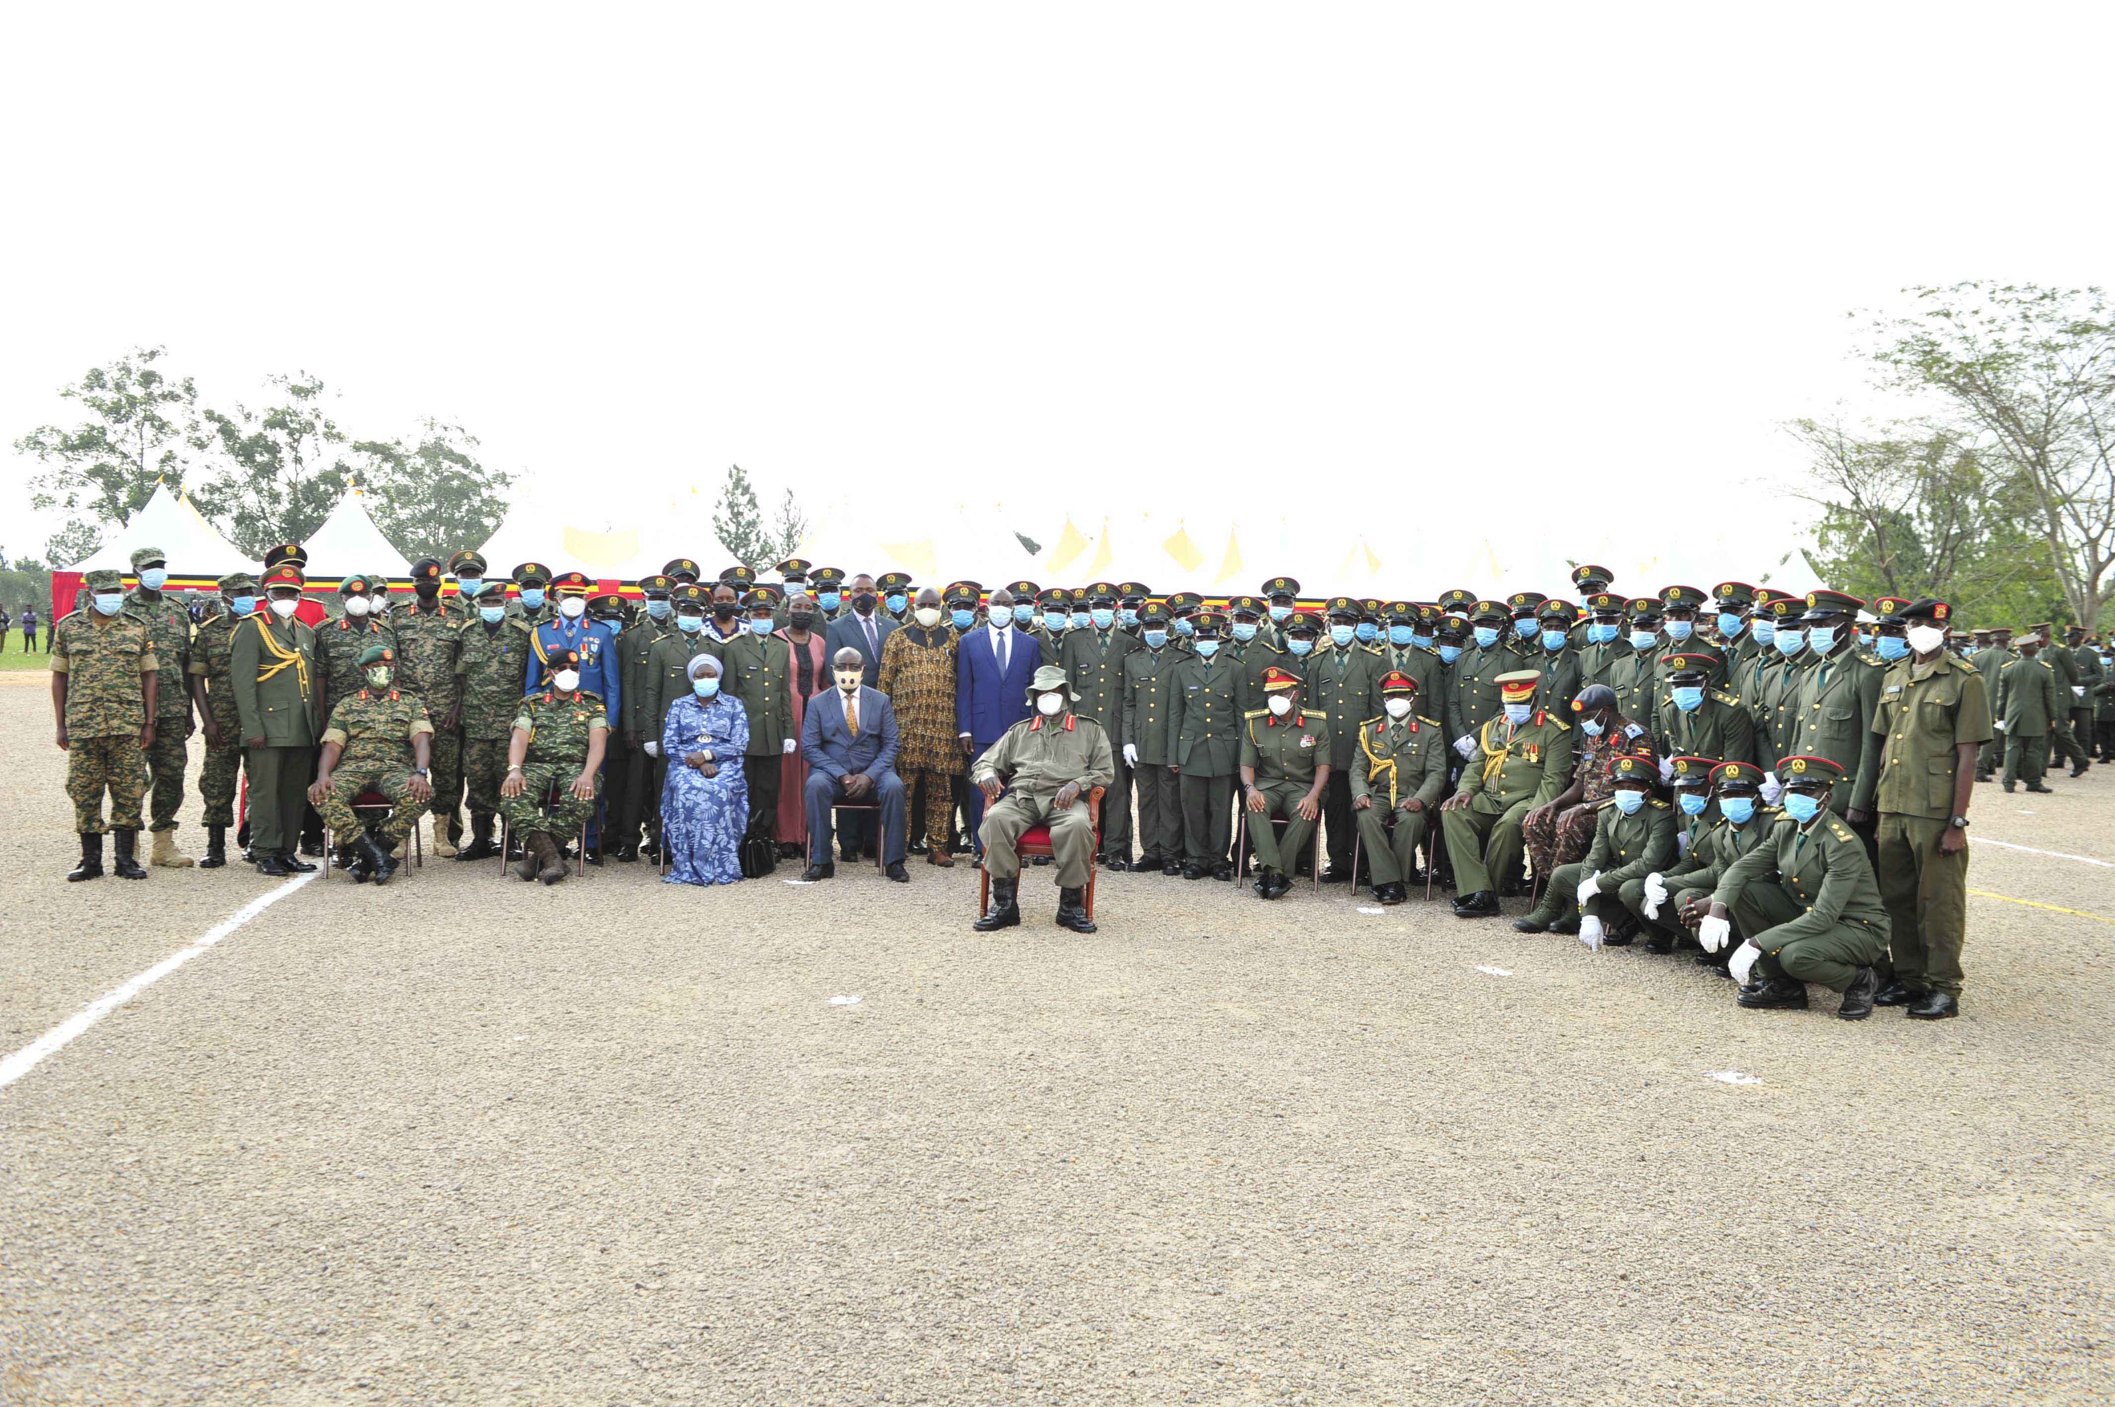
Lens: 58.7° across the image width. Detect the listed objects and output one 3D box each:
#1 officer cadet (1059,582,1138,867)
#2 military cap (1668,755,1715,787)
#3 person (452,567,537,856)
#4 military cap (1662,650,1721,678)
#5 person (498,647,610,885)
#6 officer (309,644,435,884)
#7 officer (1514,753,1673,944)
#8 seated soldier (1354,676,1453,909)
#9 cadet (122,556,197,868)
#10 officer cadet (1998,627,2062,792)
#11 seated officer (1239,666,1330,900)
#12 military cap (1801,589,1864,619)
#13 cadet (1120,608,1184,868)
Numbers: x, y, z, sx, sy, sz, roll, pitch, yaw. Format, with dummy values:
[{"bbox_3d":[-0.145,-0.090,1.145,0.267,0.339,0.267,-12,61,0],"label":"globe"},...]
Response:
[{"bbox_3d":[0.274,0.147,12.231,0.510,1.864,0.320,1,2,0],"label":"officer cadet"},{"bbox_3d":[3.216,0.345,9.450,0.280,0.140,0.255,-1,3,-45],"label":"military cap"},{"bbox_3d":[-3.643,0.108,12.094,0.510,1.779,0.330,1,2,-6],"label":"person"},{"bbox_3d":[3.103,-0.186,9.200,0.255,0.145,0.280,3,3,36],"label":"military cap"},{"bbox_3d":[-3.029,0.352,11.312,0.580,1.374,0.800,1,2,-5],"label":"person"},{"bbox_3d":[-3.949,0.330,10.852,0.720,1.340,0.860,1,3,-20],"label":"officer"},{"bbox_3d":[2.809,0.734,9.779,0.630,0.970,0.760,3,3,38],"label":"officer"},{"bbox_3d":[2.052,0.480,11.246,0.580,1.347,0.780,2,2,11],"label":"seated soldier"},{"bbox_3d":[-5.382,0.021,11.220,0.520,1.870,0.360,0,3,-40],"label":"cadet"},{"bbox_3d":[11.026,0.099,21.400,0.620,1.780,0.360,3,3,35],"label":"officer cadet"},{"bbox_3d":[1.381,0.463,11.380,0.550,1.320,0.800,2,2,6],"label":"seated officer"},{"bbox_3d":[3.576,-0.452,8.650,0.280,0.140,0.255,0,3,-24],"label":"military cap"},{"bbox_3d":[0.631,0.208,12.270,0.470,1.754,0.310,1,2,3],"label":"cadet"}]

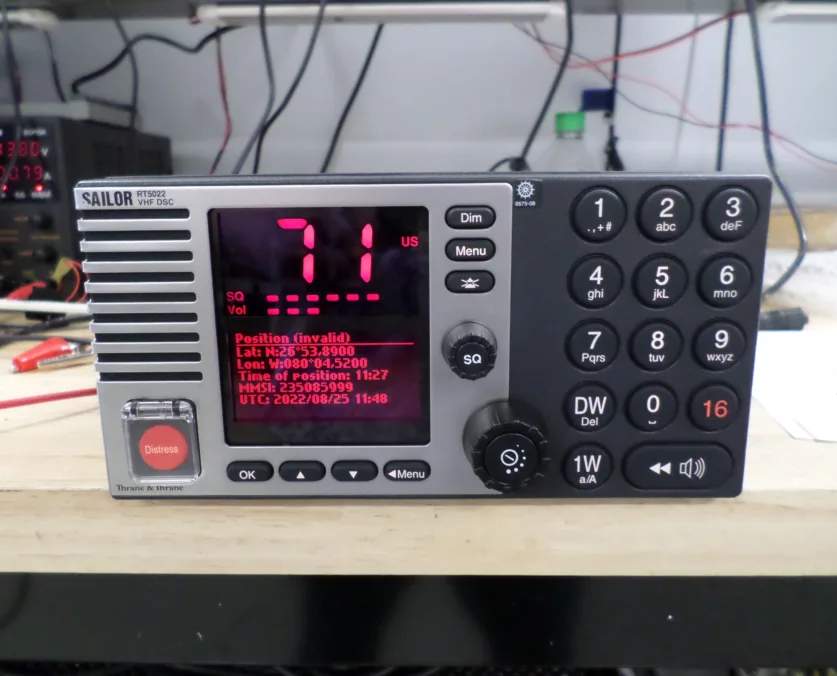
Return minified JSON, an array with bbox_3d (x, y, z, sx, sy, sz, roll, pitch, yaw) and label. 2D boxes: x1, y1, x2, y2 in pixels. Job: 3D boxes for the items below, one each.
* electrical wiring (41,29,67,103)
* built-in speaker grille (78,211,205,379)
[{"bbox_3d":[-0.486,-0.363,0.870,0.018,0.092,0.020,-1,12,1],"label":"electrical wiring"},{"bbox_3d":[-0.099,-0.015,0.236,0.039,0.062,0.008,-1,12,1],"label":"built-in speaker grille"}]

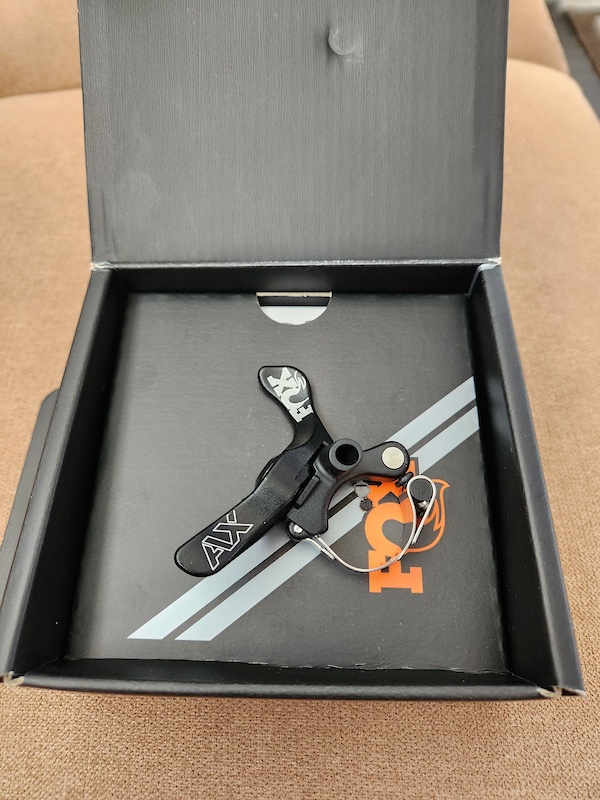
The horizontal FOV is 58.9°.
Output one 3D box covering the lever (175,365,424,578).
[{"bbox_3d":[0.001,0.028,0.153,0.067,0.027,0.069,27,70,13],"label":"lever"}]

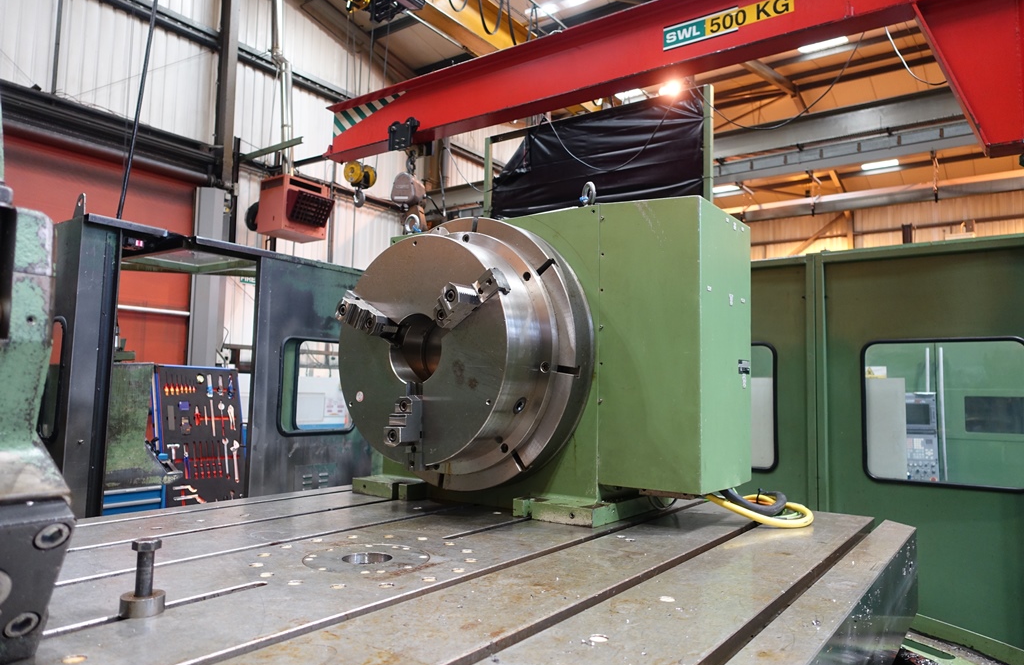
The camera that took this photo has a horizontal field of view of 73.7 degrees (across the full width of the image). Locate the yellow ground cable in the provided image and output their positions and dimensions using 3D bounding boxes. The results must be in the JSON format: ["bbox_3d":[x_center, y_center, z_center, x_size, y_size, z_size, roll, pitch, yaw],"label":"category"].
[{"bbox_3d":[0.653,0.452,1.783,0.382,0.086,0.213,6,-7,-42],"label":"yellow ground cable"}]

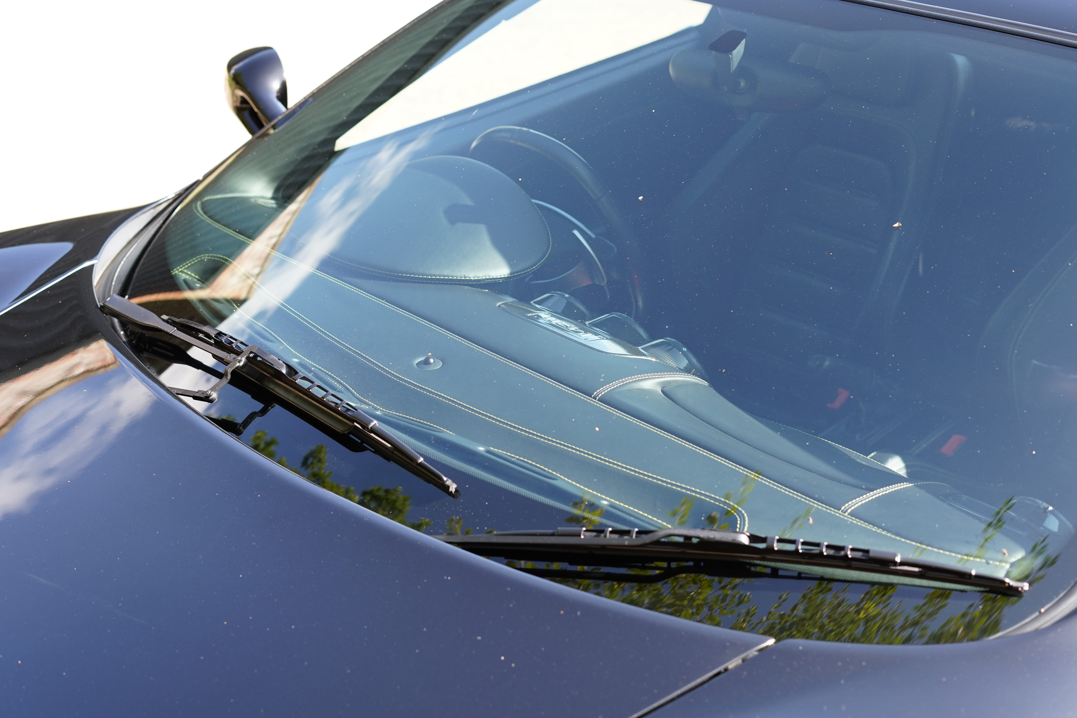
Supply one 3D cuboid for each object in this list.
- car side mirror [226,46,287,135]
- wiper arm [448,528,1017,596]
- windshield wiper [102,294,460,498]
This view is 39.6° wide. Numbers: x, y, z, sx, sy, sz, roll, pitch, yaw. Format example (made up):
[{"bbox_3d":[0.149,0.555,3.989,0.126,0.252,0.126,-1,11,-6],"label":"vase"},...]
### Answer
[{"bbox_3d":[-0.475,-0.460,2.562,0.110,0.135,0.165,-24,36,-39],"label":"car side mirror"},{"bbox_3d":[0.166,0.185,1.425,0.600,0.055,0.045,3,52,8],"label":"wiper arm"},{"bbox_3d":[-0.325,0.035,1.710,0.660,0.055,0.075,24,61,39],"label":"windshield wiper"}]

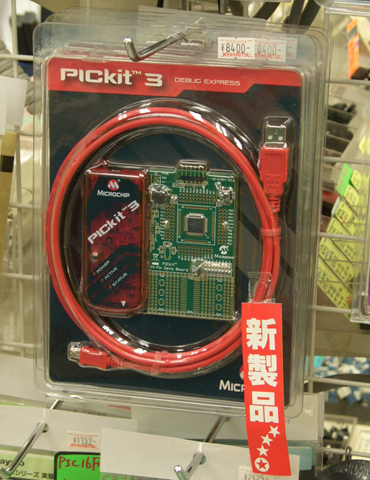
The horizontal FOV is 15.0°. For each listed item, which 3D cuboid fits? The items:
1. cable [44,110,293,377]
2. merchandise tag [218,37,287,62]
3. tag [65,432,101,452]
[{"bbox_3d":[-0.013,0.003,0.836,0.145,0.166,0.014,4,16,11],"label":"cable"},{"bbox_3d":[0.038,-0.108,0.800,0.039,0.013,0.002,4,16,11],"label":"merchandise tag"},{"bbox_3d":[-0.064,0.127,0.886,0.021,0.012,0.001,5,20,10],"label":"tag"}]

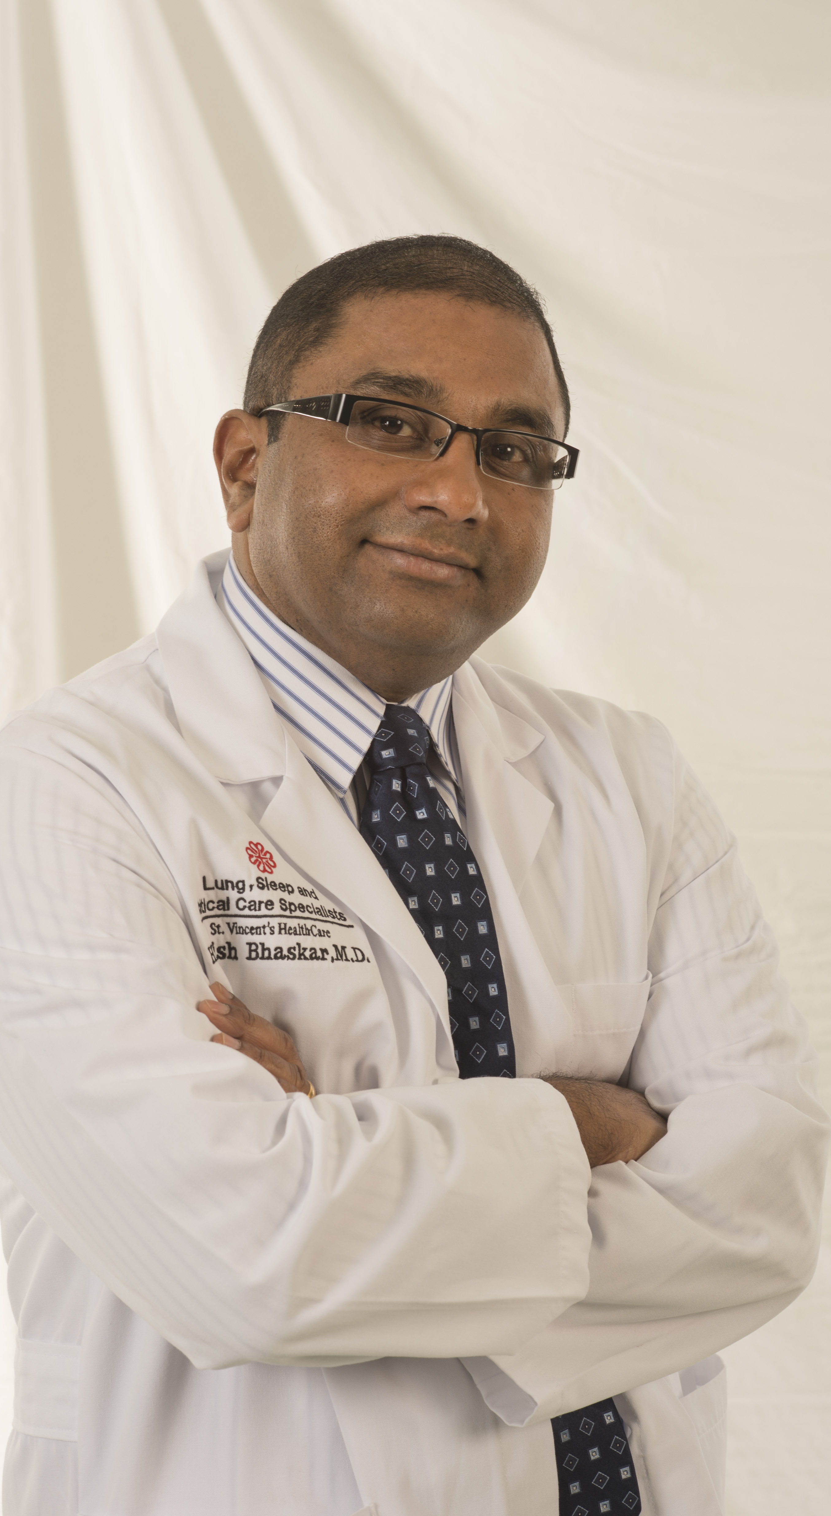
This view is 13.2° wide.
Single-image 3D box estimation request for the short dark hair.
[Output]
[{"bbox_3d":[-0.005,-0.196,1.890,0.168,0.160,0.195,13,-8,-24],"label":"short dark hair"}]

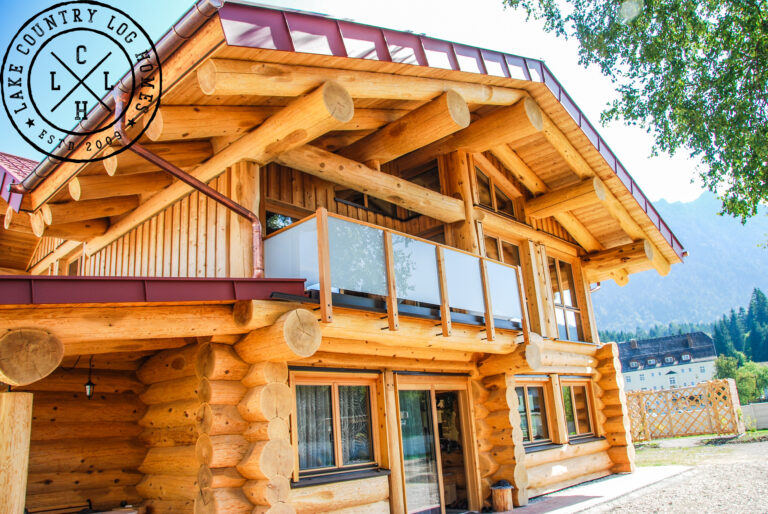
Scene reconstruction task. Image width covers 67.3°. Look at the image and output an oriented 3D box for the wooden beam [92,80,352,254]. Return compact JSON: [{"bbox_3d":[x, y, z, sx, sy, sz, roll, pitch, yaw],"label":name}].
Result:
[{"bbox_3d":[-2.758,-0.944,8.130,5.952,0.451,0.422,-18,-21,38],"label":"wooden beam"}]

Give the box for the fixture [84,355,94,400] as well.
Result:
[{"bbox_3d":[-3.780,1.546,7.400,0.150,0.590,0.150,-18,-21,40],"label":"fixture"}]

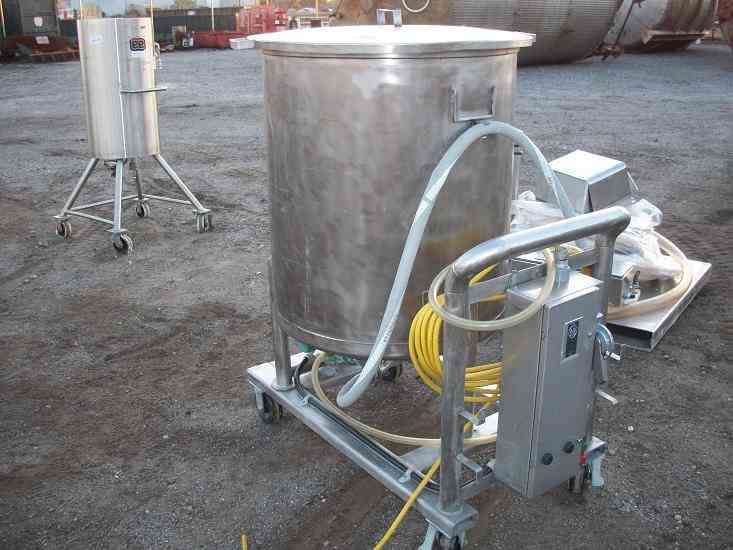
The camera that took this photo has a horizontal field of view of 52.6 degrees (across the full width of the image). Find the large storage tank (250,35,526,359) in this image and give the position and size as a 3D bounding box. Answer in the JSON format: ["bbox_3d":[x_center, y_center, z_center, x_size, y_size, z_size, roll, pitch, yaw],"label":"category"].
[{"bbox_3d":[0.086,-0.349,2.672,0.970,1.030,0.970,0,19,0],"label":"large storage tank"}]

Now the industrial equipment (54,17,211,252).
[{"bbox_3d":[-1.892,-1.130,5.769,0.850,1.650,0.850,15,24,37],"label":"industrial equipment"}]

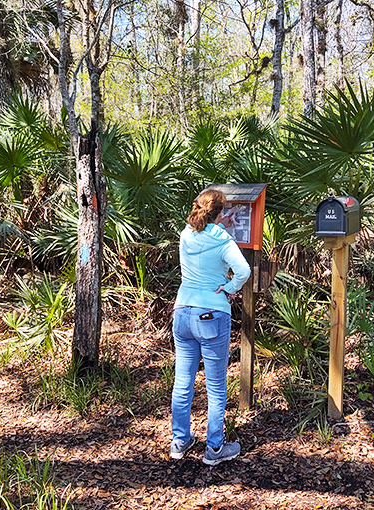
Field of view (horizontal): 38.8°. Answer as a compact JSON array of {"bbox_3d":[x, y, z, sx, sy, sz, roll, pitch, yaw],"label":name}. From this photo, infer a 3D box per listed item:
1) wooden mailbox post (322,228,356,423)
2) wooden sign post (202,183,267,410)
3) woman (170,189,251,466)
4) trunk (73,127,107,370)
[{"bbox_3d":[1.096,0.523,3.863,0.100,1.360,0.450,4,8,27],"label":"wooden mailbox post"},{"bbox_3d":[0.334,0.328,3.970,0.460,1.715,0.320,3,8,25],"label":"wooden sign post"},{"bbox_3d":[0.169,0.424,3.337,0.480,1.680,0.500,3,8,25],"label":"woman"},{"bbox_3d":[-0.895,-0.034,4.903,0.280,2.200,0.280,0,7,0],"label":"trunk"}]

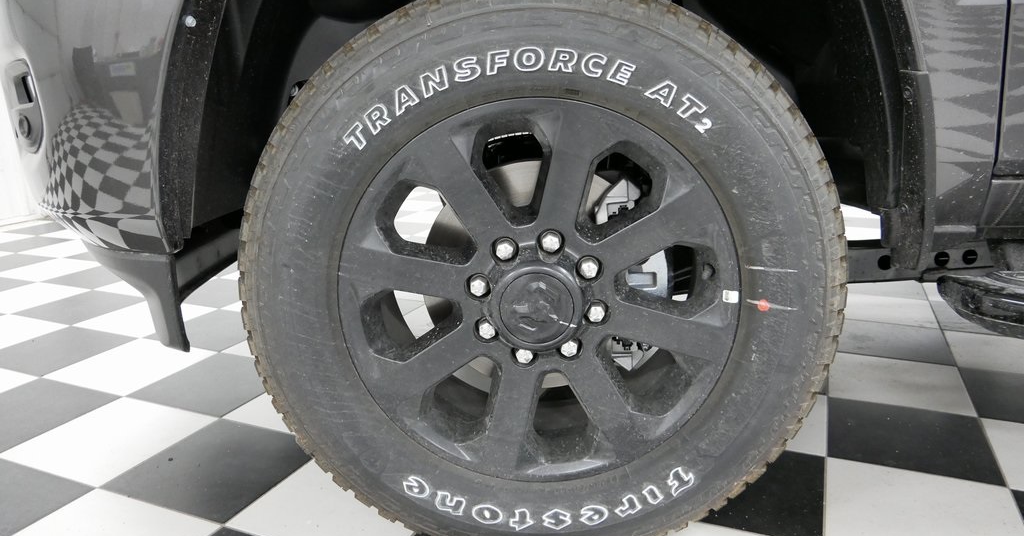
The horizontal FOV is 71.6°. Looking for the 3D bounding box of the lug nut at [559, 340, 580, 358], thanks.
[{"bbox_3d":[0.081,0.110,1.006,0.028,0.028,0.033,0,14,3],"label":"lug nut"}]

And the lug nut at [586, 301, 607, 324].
[{"bbox_3d":[0.117,0.060,0.991,0.028,0.028,0.033,0,14,3],"label":"lug nut"}]

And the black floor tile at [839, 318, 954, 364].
[{"bbox_3d":[1.044,0.206,1.988,0.303,0.010,0.303,5,16,23],"label":"black floor tile"}]

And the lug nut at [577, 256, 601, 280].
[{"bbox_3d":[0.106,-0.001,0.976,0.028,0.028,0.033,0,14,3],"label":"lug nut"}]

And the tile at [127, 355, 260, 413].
[{"bbox_3d":[-0.717,0.286,1.762,0.303,0.010,0.303,5,16,23],"label":"tile"}]

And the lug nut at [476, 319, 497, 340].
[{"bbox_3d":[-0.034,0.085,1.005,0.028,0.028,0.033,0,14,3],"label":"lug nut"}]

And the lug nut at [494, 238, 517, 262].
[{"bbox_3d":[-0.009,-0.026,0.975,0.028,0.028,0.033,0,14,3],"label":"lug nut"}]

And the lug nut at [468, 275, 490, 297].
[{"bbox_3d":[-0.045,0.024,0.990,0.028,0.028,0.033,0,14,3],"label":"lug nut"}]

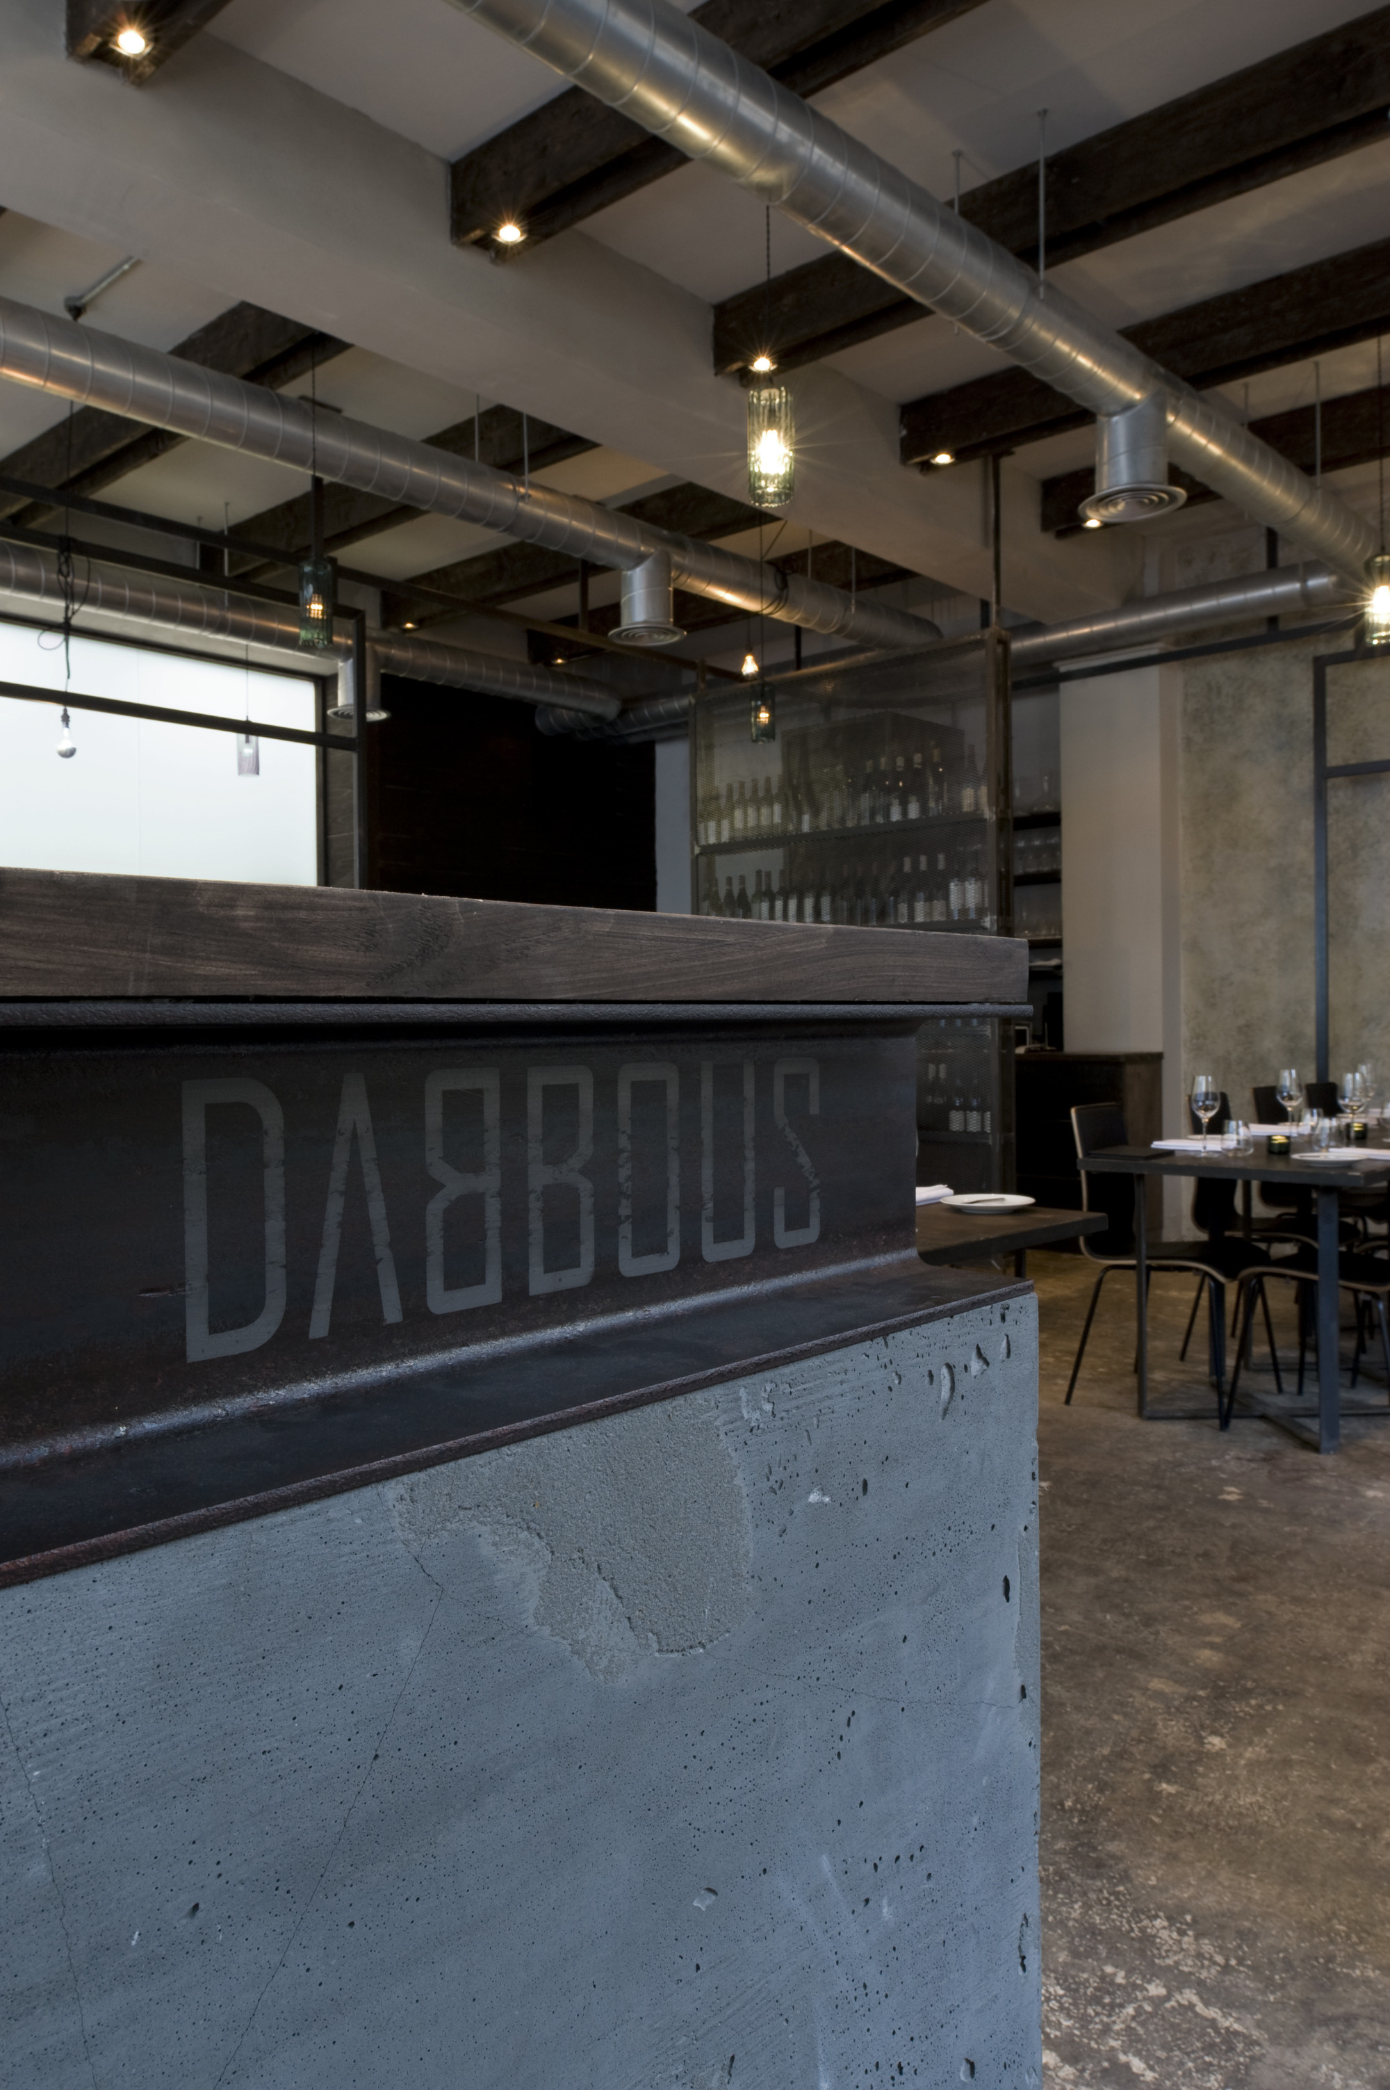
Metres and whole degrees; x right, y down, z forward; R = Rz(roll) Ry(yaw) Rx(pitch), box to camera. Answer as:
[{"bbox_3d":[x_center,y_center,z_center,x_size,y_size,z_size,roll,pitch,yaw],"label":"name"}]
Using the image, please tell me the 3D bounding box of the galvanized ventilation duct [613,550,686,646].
[{"bbox_3d":[-0.194,-1.850,5.761,0.317,0.376,0.317,0,1,0],"label":"galvanized ventilation duct"}]

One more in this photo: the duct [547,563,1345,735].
[{"bbox_3d":[1.011,-2.093,7.705,4.970,0.223,0.223,1,2,39],"label":"duct"}]

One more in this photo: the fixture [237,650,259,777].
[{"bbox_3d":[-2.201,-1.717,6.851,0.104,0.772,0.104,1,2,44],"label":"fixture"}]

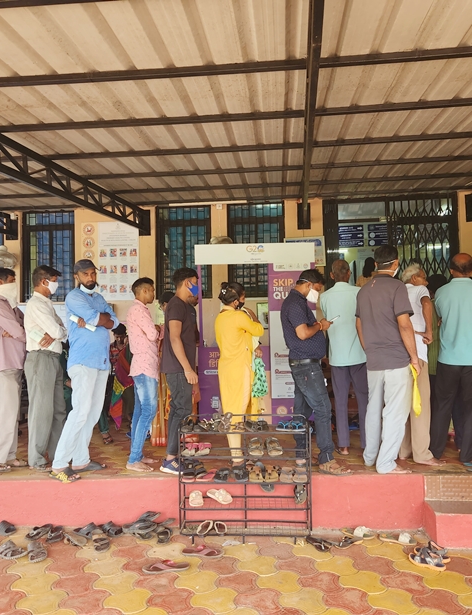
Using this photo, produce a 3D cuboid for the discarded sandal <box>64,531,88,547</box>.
[{"bbox_3d":[-1.115,1.616,3.802,0.250,0.070,0.095,4,0,40],"label":"discarded sandal"}]

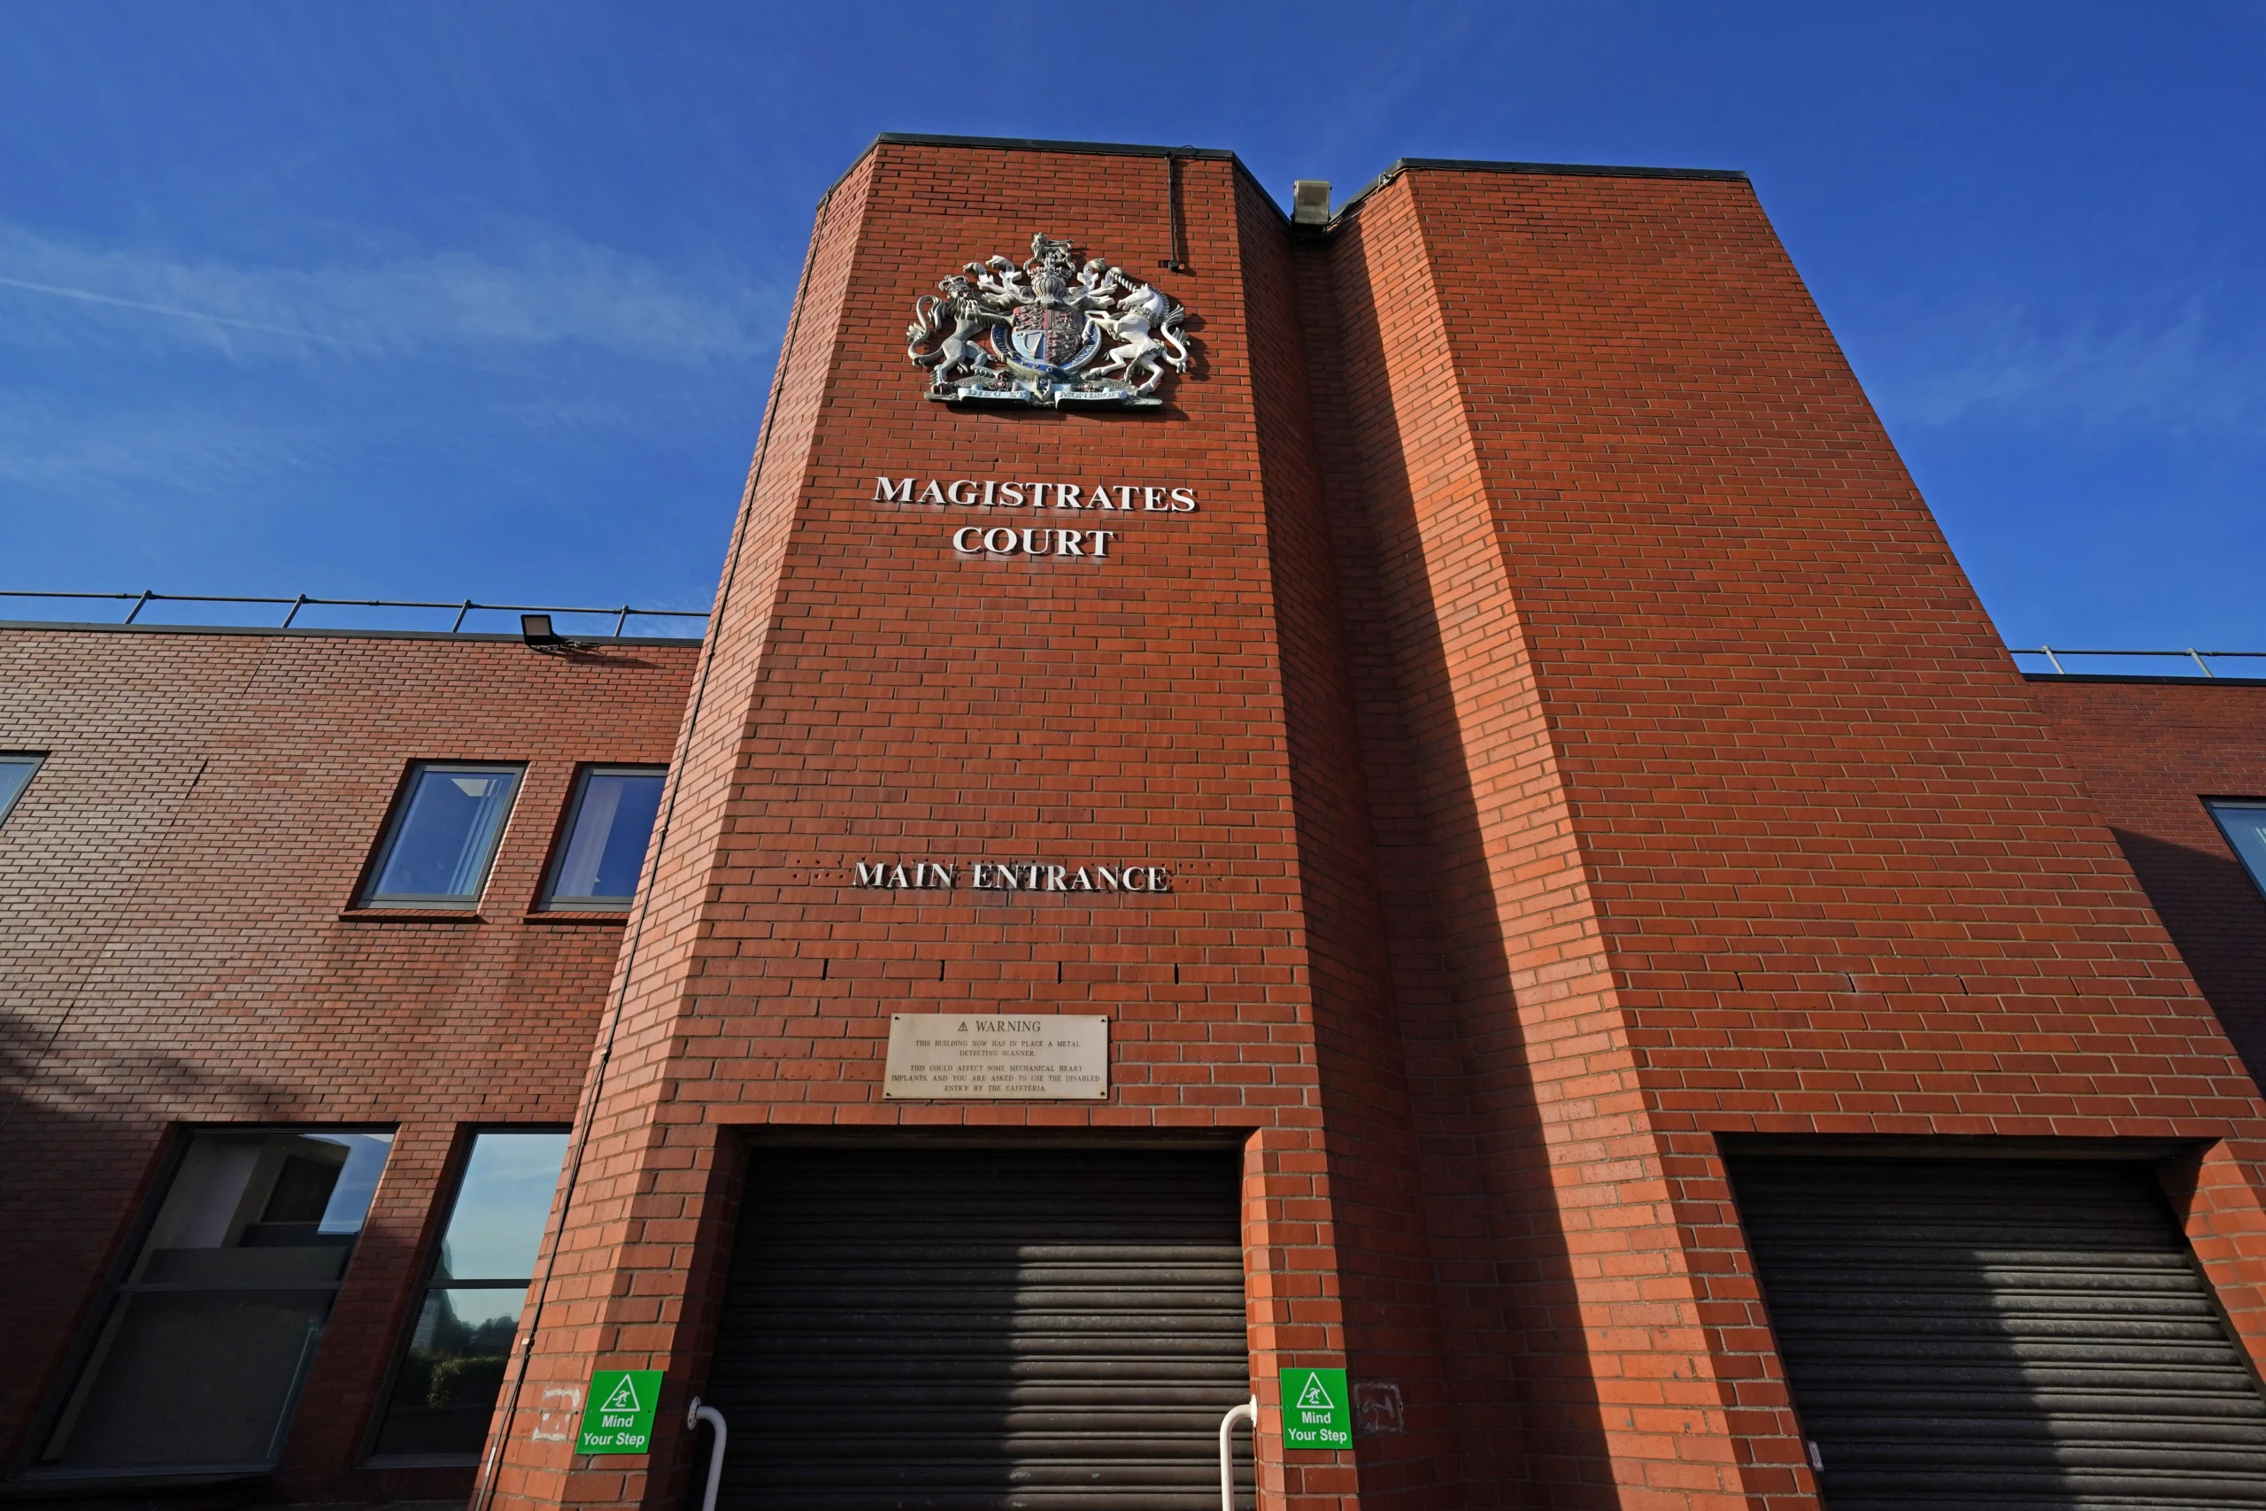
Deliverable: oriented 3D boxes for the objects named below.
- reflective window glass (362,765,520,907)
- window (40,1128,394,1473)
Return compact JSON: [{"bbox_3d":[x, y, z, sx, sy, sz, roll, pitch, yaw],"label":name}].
[{"bbox_3d":[-6.835,0.793,10.067,1.150,1.600,0.100,1,-31,-2],"label":"reflective window glass"},{"bbox_3d":[-7.132,4.221,7.985,1.760,2.400,0.100,1,-31,-2],"label":"window"}]

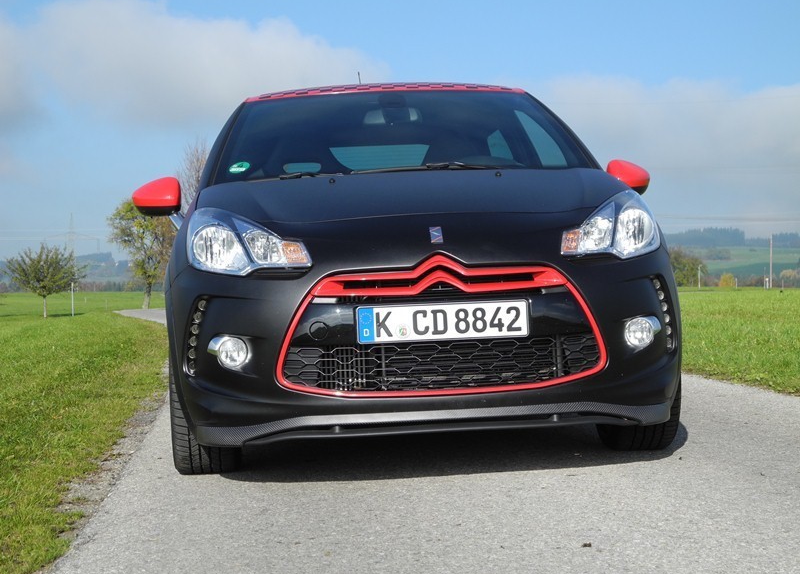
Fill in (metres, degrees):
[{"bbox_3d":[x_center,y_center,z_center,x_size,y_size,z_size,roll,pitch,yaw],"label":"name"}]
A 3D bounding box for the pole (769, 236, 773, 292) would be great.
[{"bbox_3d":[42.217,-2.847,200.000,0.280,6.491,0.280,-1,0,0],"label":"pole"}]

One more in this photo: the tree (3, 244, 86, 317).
[{"bbox_3d":[-10.120,-0.185,50.000,2.391,2.107,2.391,-1,0,0],"label":"tree"}]

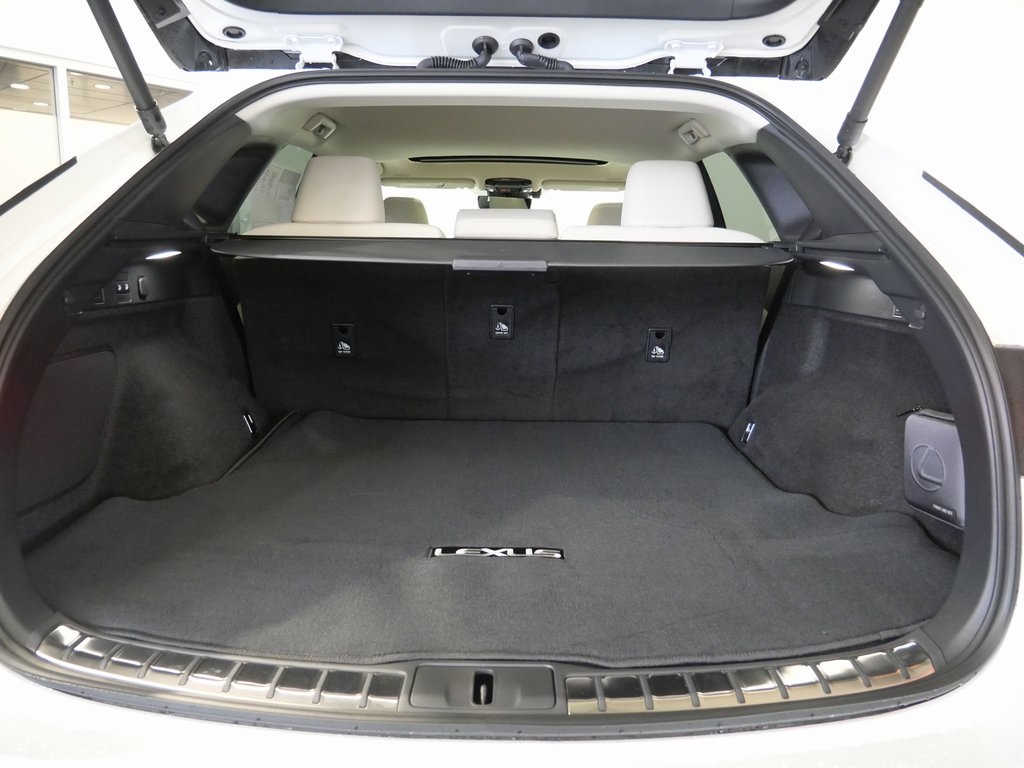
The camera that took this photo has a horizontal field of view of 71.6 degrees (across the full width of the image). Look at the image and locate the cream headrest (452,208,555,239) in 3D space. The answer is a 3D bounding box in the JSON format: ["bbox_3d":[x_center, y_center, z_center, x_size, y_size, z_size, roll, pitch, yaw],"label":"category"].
[{"bbox_3d":[-0.013,-0.364,1.660,0.240,0.095,0.100,1,12,0],"label":"cream headrest"}]

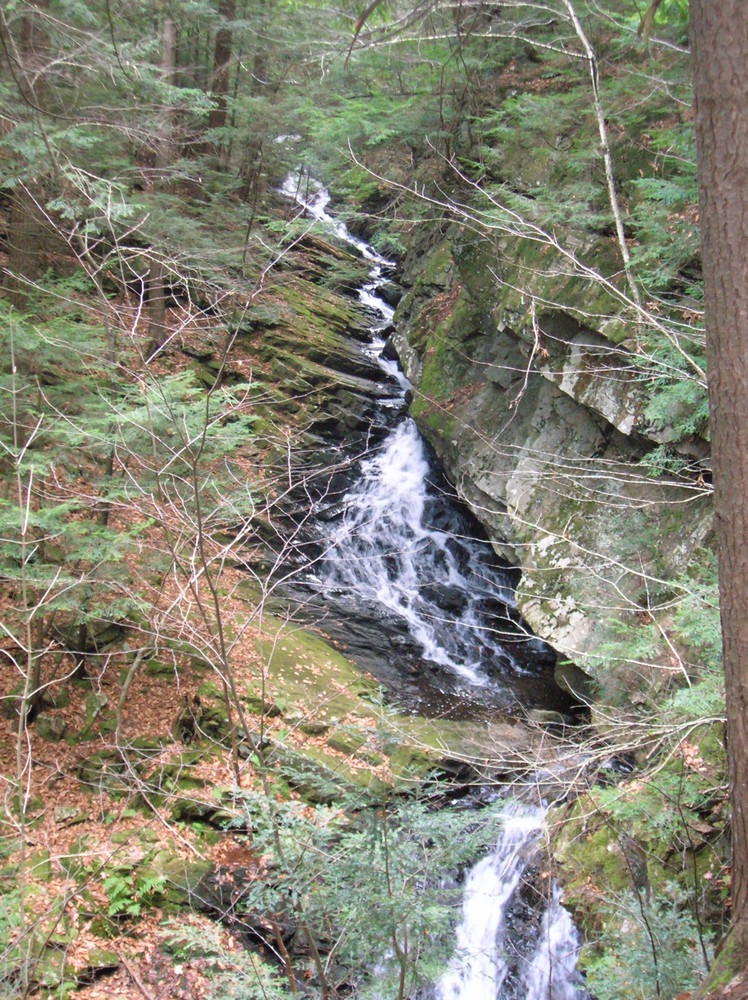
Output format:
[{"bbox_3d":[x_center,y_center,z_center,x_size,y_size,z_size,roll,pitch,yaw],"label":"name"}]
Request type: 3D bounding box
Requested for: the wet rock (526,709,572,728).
[{"bbox_3d":[1.851,2.304,14.000,0.480,0.170,0.320,0,6,0],"label":"wet rock"}]

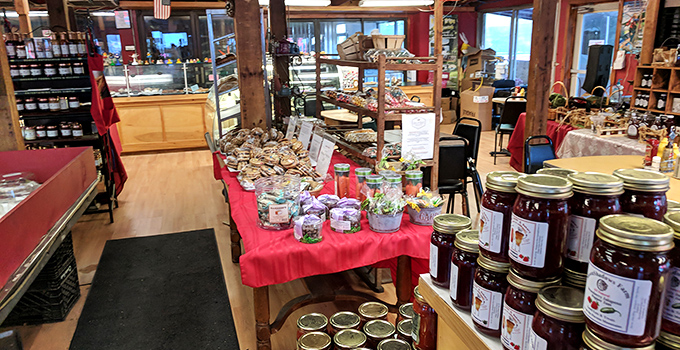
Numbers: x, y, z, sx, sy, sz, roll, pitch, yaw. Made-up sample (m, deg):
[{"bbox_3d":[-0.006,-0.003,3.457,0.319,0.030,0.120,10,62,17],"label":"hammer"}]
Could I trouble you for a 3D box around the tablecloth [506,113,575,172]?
[{"bbox_3d":[2.381,-0.200,5.262,0.750,0.750,1.250,-1,14,-6],"label":"tablecloth"}]

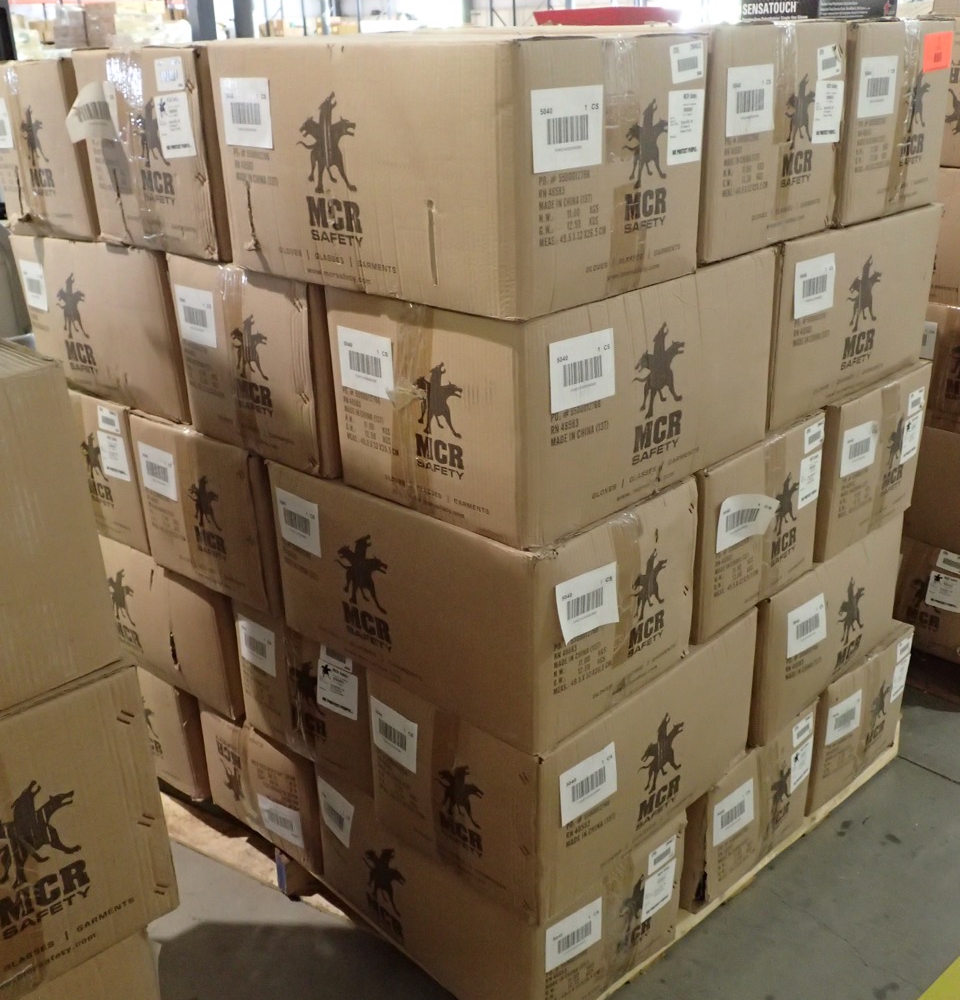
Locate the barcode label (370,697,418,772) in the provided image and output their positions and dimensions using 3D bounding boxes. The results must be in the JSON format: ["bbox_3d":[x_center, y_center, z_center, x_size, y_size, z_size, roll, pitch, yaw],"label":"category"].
[{"bbox_3d":[-0.117,0.320,1.515,0.008,0.080,0.099,-22,33,-39],"label":"barcode label"}]

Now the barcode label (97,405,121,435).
[{"bbox_3d":[-0.627,-0.134,1.876,0.065,0.039,0.005,19,30,41],"label":"barcode label"}]

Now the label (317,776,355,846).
[{"bbox_3d":[-0.232,0.507,1.792,0.005,0.083,0.098,-22,29,-39],"label":"label"}]

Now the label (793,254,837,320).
[{"bbox_3d":[0.466,-0.297,1.543,0.105,0.078,0.006,-21,29,-38],"label":"label"}]

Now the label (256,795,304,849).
[{"bbox_3d":[-0.347,0.561,1.940,0.108,0.077,0.005,11,25,42],"label":"label"}]

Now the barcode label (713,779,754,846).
[{"bbox_3d":[0.406,0.500,1.772,0.105,0.082,0.006,-21,29,-38],"label":"barcode label"}]

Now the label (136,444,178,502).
[{"bbox_3d":[-0.525,-0.047,1.807,0.102,0.080,0.005,18,30,40],"label":"label"}]

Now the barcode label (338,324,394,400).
[{"bbox_3d":[-0.140,-0.168,1.359,0.100,0.077,0.005,19,30,41],"label":"barcode label"}]

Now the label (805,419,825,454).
[{"bbox_3d":[0.506,-0.097,1.677,0.005,0.040,0.059,19,34,41],"label":"label"}]

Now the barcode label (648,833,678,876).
[{"bbox_3d":[0.263,0.513,1.600,0.064,0.040,0.008,-19,28,-40],"label":"barcode label"}]

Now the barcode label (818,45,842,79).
[{"bbox_3d":[0.450,-0.564,1.428,0.006,0.039,0.058,17,29,38],"label":"barcode label"}]

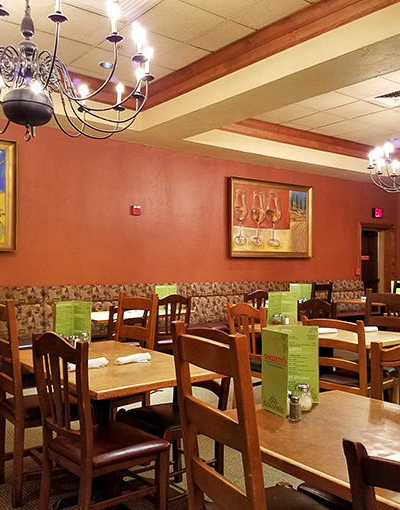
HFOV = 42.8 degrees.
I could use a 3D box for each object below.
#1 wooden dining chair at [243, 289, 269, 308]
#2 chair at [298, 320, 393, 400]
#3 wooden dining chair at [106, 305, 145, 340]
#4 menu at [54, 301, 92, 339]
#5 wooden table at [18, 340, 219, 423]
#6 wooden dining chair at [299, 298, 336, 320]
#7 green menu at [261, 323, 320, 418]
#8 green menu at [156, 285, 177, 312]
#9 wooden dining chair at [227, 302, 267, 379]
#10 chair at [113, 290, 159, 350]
[{"bbox_3d":[0.544,0.928,6.123,0.450,0.950,0.480,1,-2,-36],"label":"wooden dining chair"},{"bbox_3d":[1.020,0.879,3.510,0.490,0.930,0.440,0,0,-44],"label":"chair"},{"bbox_3d":[-0.807,0.930,5.090,0.440,0.890,0.480,1,-2,-36],"label":"wooden dining chair"},{"bbox_3d":[-0.785,0.432,3.150,0.235,0.279,0.150,0,-1,-5],"label":"menu"},{"bbox_3d":[-0.496,0.940,2.717,0.700,0.760,1.240,1,-2,-35],"label":"wooden table"},{"bbox_3d":[0.923,0.893,4.672,0.480,0.950,0.450,1,-2,-36],"label":"wooden dining chair"},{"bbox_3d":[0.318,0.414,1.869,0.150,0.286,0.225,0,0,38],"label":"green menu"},{"bbox_3d":[-0.386,0.504,5.983,0.250,0.279,0.110,0,-1,-3],"label":"green menu"},{"bbox_3d":[0.526,0.865,3.986,0.480,0.975,0.420,1,-2,-35],"label":"wooden dining chair"},{"bbox_3d":[-0.590,0.801,3.445,0.480,1.075,0.420,1,-2,-44],"label":"chair"}]

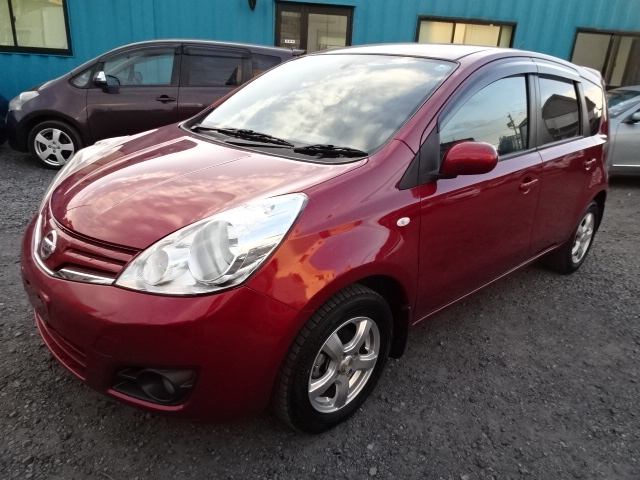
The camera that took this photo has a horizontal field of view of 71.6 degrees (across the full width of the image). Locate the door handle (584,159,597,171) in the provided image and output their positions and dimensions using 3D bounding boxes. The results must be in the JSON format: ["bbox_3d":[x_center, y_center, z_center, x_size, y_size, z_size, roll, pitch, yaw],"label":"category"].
[{"bbox_3d":[1.768,-0.495,2.905,0.207,0.064,0.059,-14,26,-40],"label":"door handle"}]

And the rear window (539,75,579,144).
[{"bbox_3d":[1.457,-0.782,2.672,0.622,0.405,0.059,-14,14,-40],"label":"rear window"}]

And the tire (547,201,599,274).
[{"bbox_3d":[1.950,-0.027,3.423,0.579,0.579,0.178,-14,26,-40],"label":"tire"}]

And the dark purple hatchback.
[{"bbox_3d":[-2.168,-1.893,6.186,3.955,1.640,1.695,0,20,-9],"label":"dark purple hatchback"}]

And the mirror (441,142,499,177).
[{"bbox_3d":[0.570,-0.309,1.708,0.128,0.146,0.217,-14,26,-40],"label":"mirror"}]

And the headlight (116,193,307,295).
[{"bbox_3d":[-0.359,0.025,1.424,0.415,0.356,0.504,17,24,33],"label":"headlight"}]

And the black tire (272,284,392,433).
[{"bbox_3d":[0.055,0.461,1.759,0.579,0.579,0.178,-14,26,-40],"label":"black tire"}]

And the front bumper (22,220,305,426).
[{"bbox_3d":[-0.819,0.202,1.863,0.533,0.494,1.650,-14,26,-40],"label":"front bumper"}]

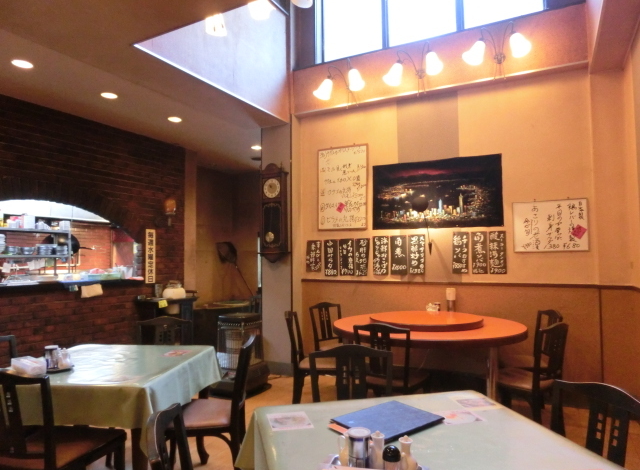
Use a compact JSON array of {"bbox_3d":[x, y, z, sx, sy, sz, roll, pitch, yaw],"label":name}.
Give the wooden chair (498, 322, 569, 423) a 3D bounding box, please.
[{"bbox_3d":[1.472,1.009,3.169,0.430,0.850,0.450,2,-4,-38],"label":"wooden chair"}]

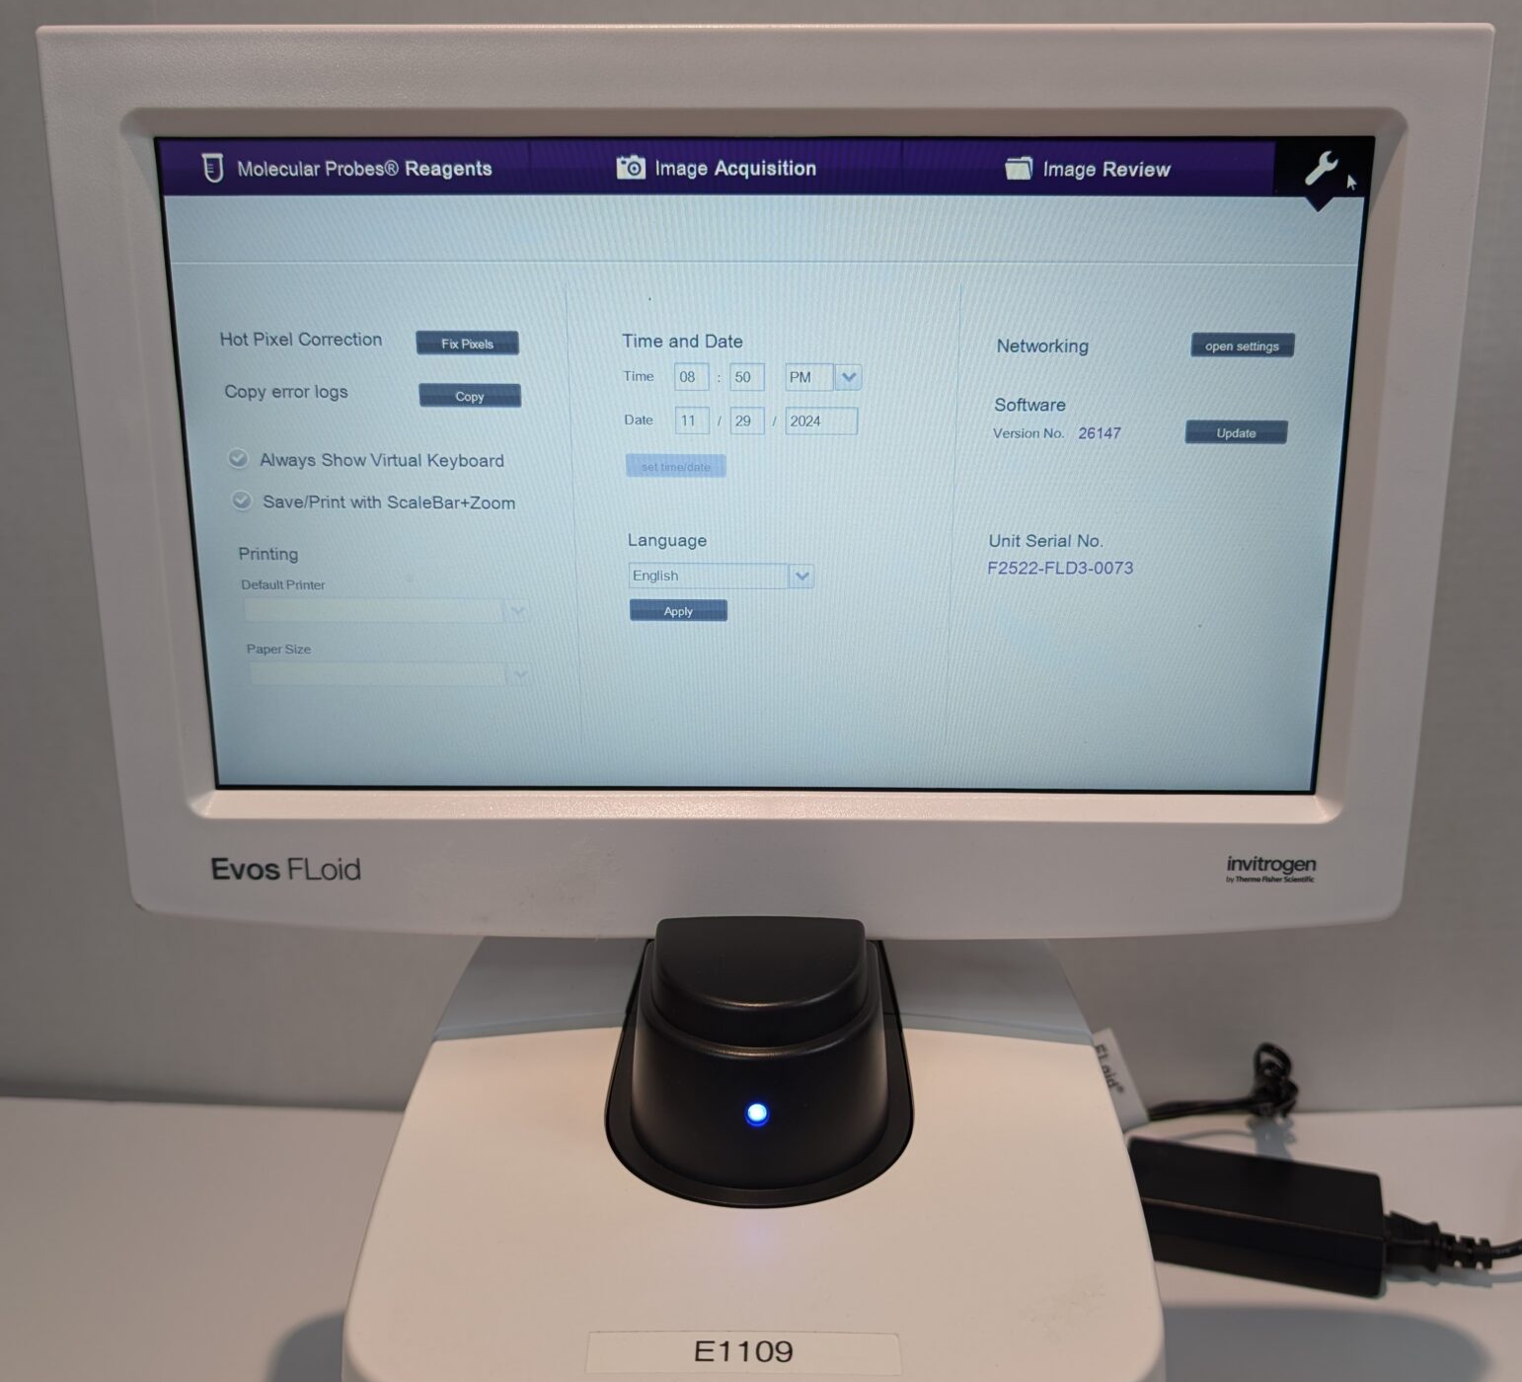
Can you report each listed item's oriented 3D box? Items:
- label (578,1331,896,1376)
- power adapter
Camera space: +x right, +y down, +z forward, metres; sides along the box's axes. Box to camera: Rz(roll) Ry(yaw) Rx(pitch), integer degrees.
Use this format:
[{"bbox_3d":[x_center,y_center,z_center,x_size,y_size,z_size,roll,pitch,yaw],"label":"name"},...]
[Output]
[{"bbox_3d":[-0.004,0.160,0.339,0.075,0.001,0.012,0,23,0],"label":"label"},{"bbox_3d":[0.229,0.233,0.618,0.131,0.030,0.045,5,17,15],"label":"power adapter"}]

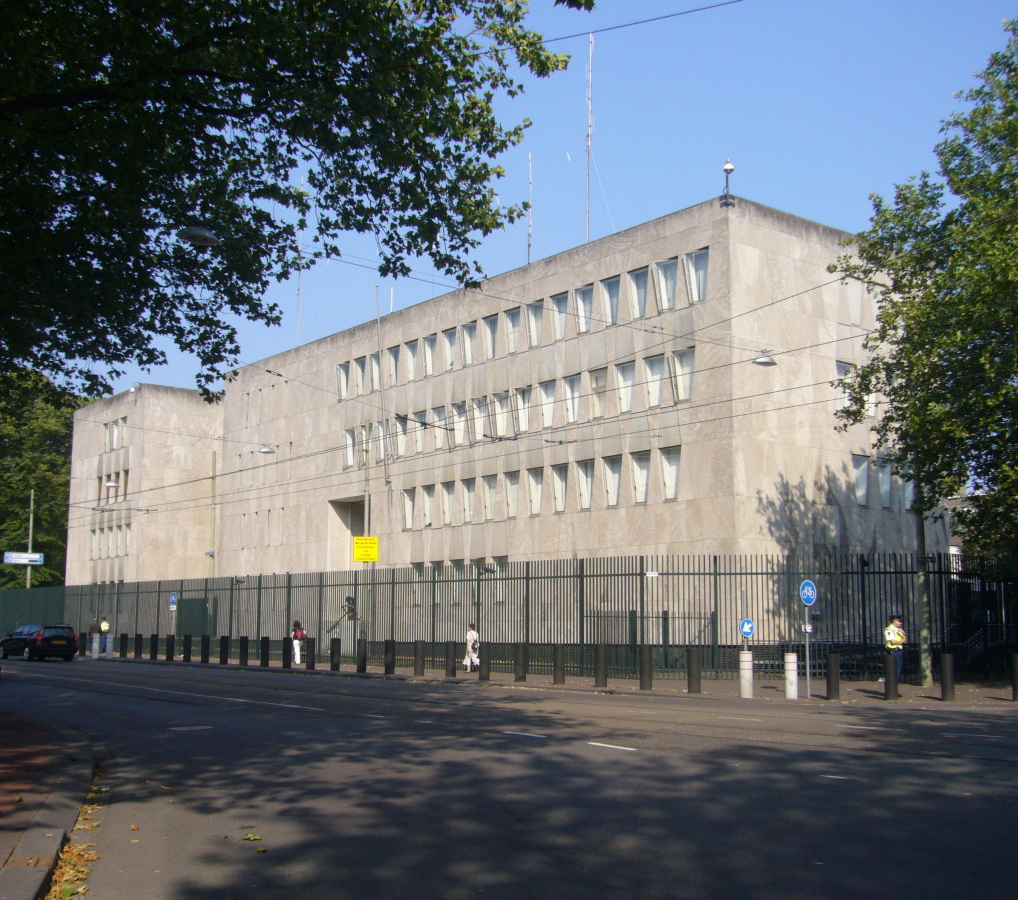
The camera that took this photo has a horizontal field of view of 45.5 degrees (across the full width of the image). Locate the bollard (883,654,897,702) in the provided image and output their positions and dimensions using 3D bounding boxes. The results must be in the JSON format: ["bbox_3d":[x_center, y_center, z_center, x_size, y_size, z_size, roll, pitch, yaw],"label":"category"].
[{"bbox_3d":[8.624,5.132,27.421,0.275,1.030,0.275,0,-8,0],"label":"bollard"}]

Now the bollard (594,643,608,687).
[{"bbox_3d":[2.270,5.313,29.821,0.275,1.030,0.275,0,-8,0],"label":"bollard"}]

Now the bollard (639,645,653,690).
[{"bbox_3d":[3.253,5.169,28.721,0.275,1.030,0.275,0,-8,0],"label":"bollard"}]

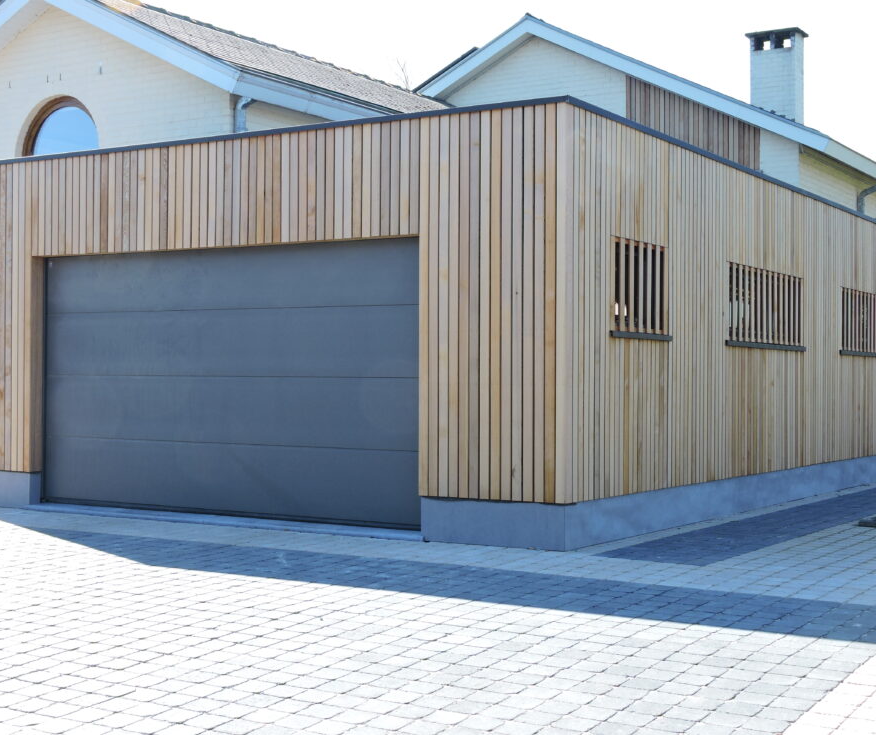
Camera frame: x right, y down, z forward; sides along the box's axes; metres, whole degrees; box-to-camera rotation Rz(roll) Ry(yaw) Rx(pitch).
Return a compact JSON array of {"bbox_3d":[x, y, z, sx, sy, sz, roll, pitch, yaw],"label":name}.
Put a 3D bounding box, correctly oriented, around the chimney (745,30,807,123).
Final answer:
[{"bbox_3d":[5.447,-4.540,22.687,0.868,1.576,0.684,0,-1,31],"label":"chimney"}]

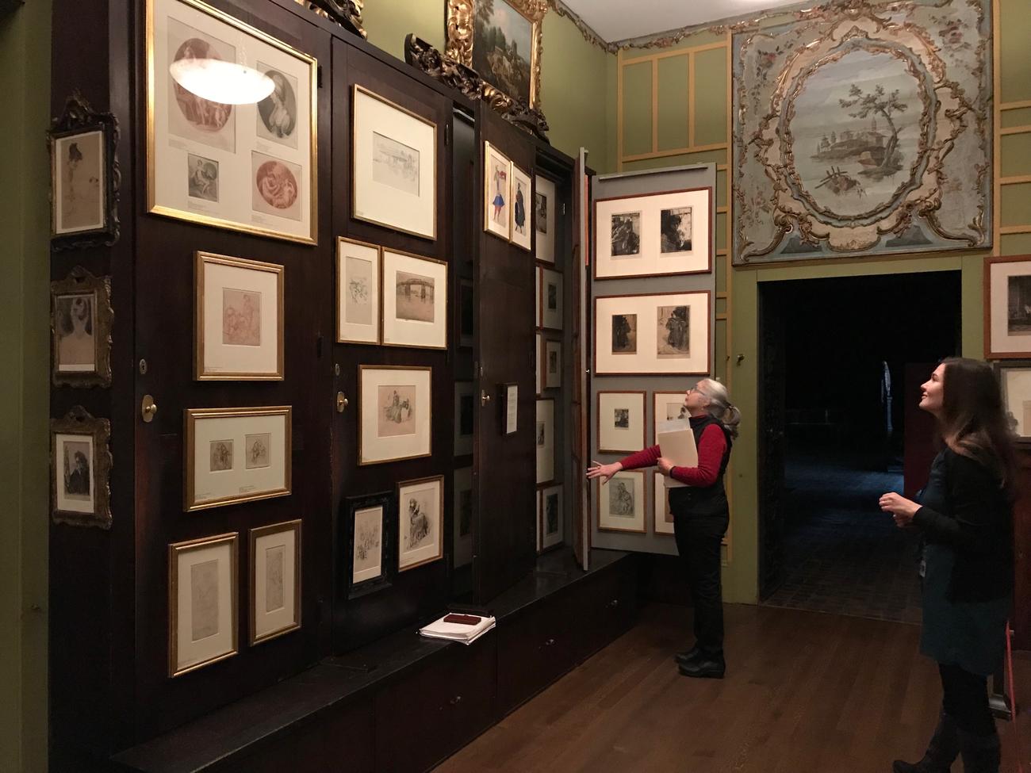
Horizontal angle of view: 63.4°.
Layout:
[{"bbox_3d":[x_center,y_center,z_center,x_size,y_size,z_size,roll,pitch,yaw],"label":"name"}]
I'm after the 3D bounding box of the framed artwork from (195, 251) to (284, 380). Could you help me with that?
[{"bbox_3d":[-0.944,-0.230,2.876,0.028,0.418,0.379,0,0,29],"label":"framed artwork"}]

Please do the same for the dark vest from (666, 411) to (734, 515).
[{"bbox_3d":[1.020,0.435,4.600,0.330,0.570,0.420,0,0,15],"label":"dark vest"}]

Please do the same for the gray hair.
[{"bbox_3d":[1.124,0.120,4.600,0.240,0.325,0.190,0,0,15],"label":"gray hair"}]

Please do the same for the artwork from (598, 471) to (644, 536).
[{"bbox_3d":[0.684,0.745,5.401,0.324,0.392,0.028,0,0,29],"label":"artwork"}]

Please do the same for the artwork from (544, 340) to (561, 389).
[{"bbox_3d":[0.239,-0.142,5.424,0.028,0.319,0.210,0,0,29],"label":"artwork"}]

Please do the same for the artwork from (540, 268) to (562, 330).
[{"bbox_3d":[0.236,-0.565,5.416,0.028,0.387,0.286,0,0,29],"label":"artwork"}]

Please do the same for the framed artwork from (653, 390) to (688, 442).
[{"bbox_3d":[1.022,0.221,5.213,0.323,0.394,0.028,0,0,29],"label":"framed artwork"}]

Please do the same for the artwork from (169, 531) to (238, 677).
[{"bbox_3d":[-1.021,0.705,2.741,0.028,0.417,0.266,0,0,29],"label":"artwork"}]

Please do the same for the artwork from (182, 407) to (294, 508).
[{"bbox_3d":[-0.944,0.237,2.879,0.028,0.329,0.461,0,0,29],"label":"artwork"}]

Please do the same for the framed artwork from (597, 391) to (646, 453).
[{"bbox_3d":[0.684,0.229,5.398,0.323,0.398,0.028,0,0,29],"label":"framed artwork"}]

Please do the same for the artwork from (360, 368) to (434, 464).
[{"bbox_3d":[-0.517,0.118,3.657,0.028,0.417,0.505,0,0,29],"label":"artwork"}]

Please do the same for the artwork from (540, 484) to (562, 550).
[{"bbox_3d":[0.236,0.856,5.424,0.028,0.418,0.287,0,0,29],"label":"artwork"}]

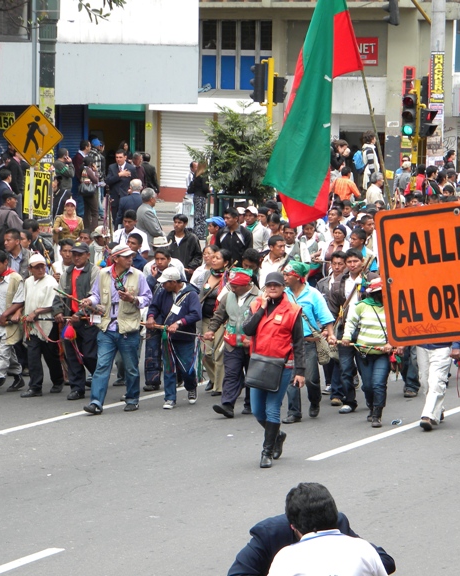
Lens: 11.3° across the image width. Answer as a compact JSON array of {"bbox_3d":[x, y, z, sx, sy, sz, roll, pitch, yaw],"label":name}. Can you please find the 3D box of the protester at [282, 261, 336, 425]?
[{"bbox_3d":[0.787,0.546,23.350,0.550,1.635,0.520,5,7,37],"label":"protester"}]

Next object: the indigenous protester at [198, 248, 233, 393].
[{"bbox_3d":[-0.128,0.368,25.792,0.480,1.605,0.420,4,7,33],"label":"indigenous protester"}]

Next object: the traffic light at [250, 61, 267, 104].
[{"bbox_3d":[0.555,-4.136,47.000,0.280,0.780,0.260,5,7,38],"label":"traffic light"}]

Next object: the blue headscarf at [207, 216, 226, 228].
[{"bbox_3d":[-0.180,-0.865,31.000,0.270,0.140,0.180,9,2,-25],"label":"blue headscarf"}]

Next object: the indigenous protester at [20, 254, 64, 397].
[{"bbox_3d":[-2.049,0.402,25.509,0.500,1.543,0.450,4,6,27],"label":"indigenous protester"}]

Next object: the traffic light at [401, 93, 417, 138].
[{"bbox_3d":[3.256,-3.165,42.550,0.270,0.800,0.300,2,5,14],"label":"traffic light"}]

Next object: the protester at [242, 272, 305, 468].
[{"bbox_3d":[0.376,0.714,20.150,0.520,1.690,0.500,3,6,25],"label":"protester"}]

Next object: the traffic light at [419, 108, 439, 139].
[{"bbox_3d":[3.664,-3.042,43.000,0.290,0.520,0.250,4,7,30],"label":"traffic light"}]

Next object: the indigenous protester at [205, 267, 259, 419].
[{"bbox_3d":[0.046,0.558,24.193,0.600,1.548,0.550,3,6,25],"label":"indigenous protester"}]

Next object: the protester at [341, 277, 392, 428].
[{"bbox_3d":[1.410,0.650,23.650,0.560,1.509,0.420,2,6,15],"label":"protester"}]

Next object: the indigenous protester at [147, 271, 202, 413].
[{"bbox_3d":[-0.588,0.515,24.250,0.540,1.468,0.480,4,6,27],"label":"indigenous protester"}]

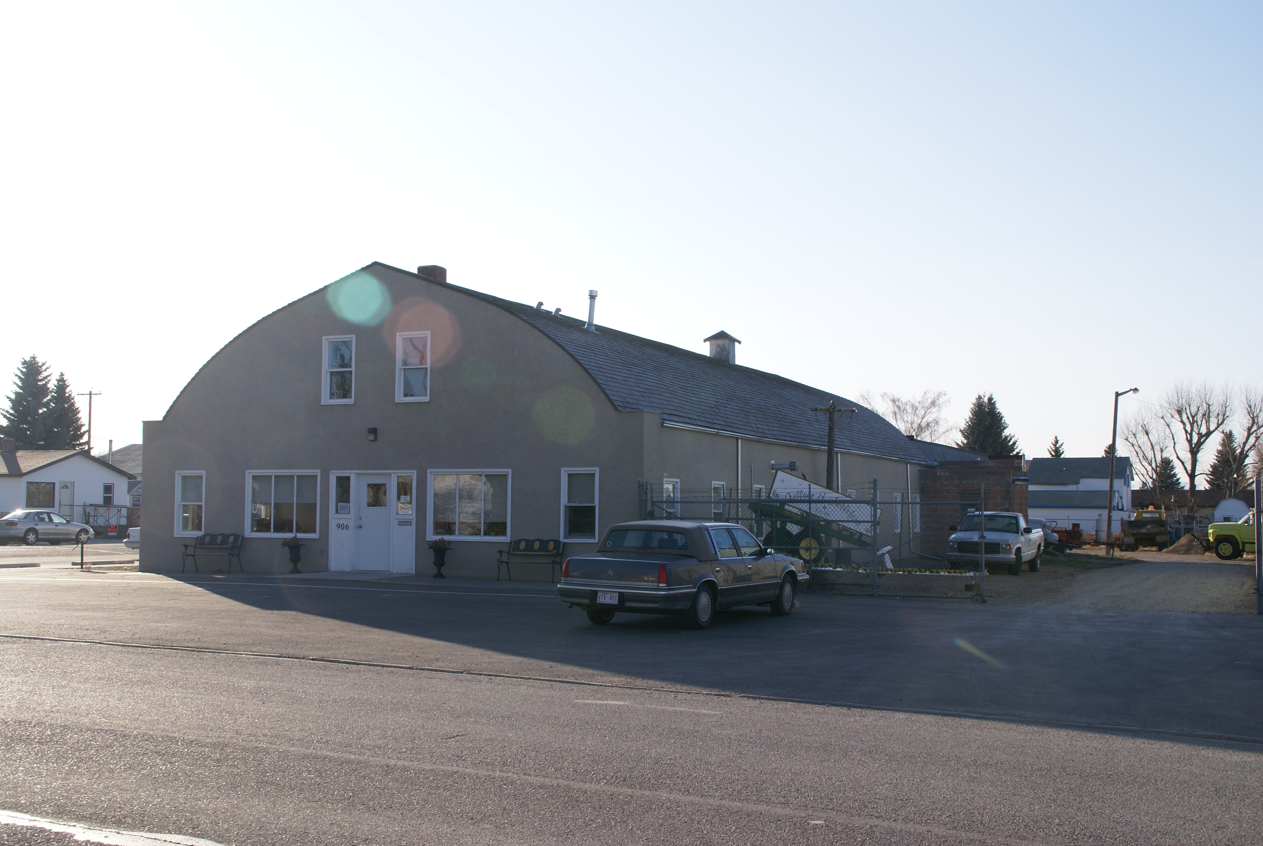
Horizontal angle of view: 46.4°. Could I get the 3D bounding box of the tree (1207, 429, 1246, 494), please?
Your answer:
[{"bbox_3d":[58.603,5.822,144.698,4.600,10.110,4.600,-1,-4,23],"label":"tree"}]

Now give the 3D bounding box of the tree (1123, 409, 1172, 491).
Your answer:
[{"bbox_3d":[40.088,4.063,114.706,4.300,9.840,4.300,-1,-4,23],"label":"tree"}]

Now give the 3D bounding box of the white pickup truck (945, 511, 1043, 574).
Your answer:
[{"bbox_3d":[11.043,3.564,44.338,1.970,1.800,5.250,-1,-4,24],"label":"white pickup truck"}]

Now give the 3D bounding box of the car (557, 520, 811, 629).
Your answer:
[{"bbox_3d":[0.872,2.084,20.674,1.770,1.370,4.900,-2,-4,29],"label":"car"}]

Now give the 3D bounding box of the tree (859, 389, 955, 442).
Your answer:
[{"bbox_3d":[19.595,2.942,105.317,6.800,10.600,6.800,-1,-4,23],"label":"tree"}]

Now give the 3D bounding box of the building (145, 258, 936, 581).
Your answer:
[{"bbox_3d":[-0.362,0.640,42.589,12.300,6.700,25.400,-1,-4,23],"label":"building"}]

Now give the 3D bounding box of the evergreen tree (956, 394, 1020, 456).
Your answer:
[{"bbox_3d":[26.569,3.144,109.680,5.200,10.720,5.200,-1,-4,23],"label":"evergreen tree"}]

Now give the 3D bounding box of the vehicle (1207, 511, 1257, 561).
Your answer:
[{"bbox_3d":[28.856,4.798,64.615,6.800,2.400,2.300,-1,-4,18],"label":"vehicle"}]

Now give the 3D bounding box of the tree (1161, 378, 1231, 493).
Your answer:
[{"bbox_3d":[36.350,2.556,95.311,4.800,10.390,4.800,-1,-4,23],"label":"tree"}]

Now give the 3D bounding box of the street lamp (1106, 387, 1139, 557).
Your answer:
[{"bbox_3d":[20.614,2.045,62.213,1.350,7.100,0.320,-1,-4,23],"label":"street lamp"}]

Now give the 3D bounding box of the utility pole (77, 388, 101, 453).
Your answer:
[{"bbox_3d":[-38.883,2.644,105.697,2.400,10.130,0.350,-1,-4,23],"label":"utility pole"}]

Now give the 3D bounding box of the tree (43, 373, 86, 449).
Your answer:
[{"bbox_3d":[-38.658,1.981,99.679,4.800,10.730,4.800,-1,-4,23],"label":"tree"}]

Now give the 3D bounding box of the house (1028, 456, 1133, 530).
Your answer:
[{"bbox_3d":[34.374,5.664,113.186,7.300,6.200,9.000,-1,-4,23],"label":"house"}]

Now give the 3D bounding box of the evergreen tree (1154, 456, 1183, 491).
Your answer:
[{"bbox_3d":[54.657,7.300,150.232,4.200,7.740,4.200,-1,-4,23],"label":"evergreen tree"}]

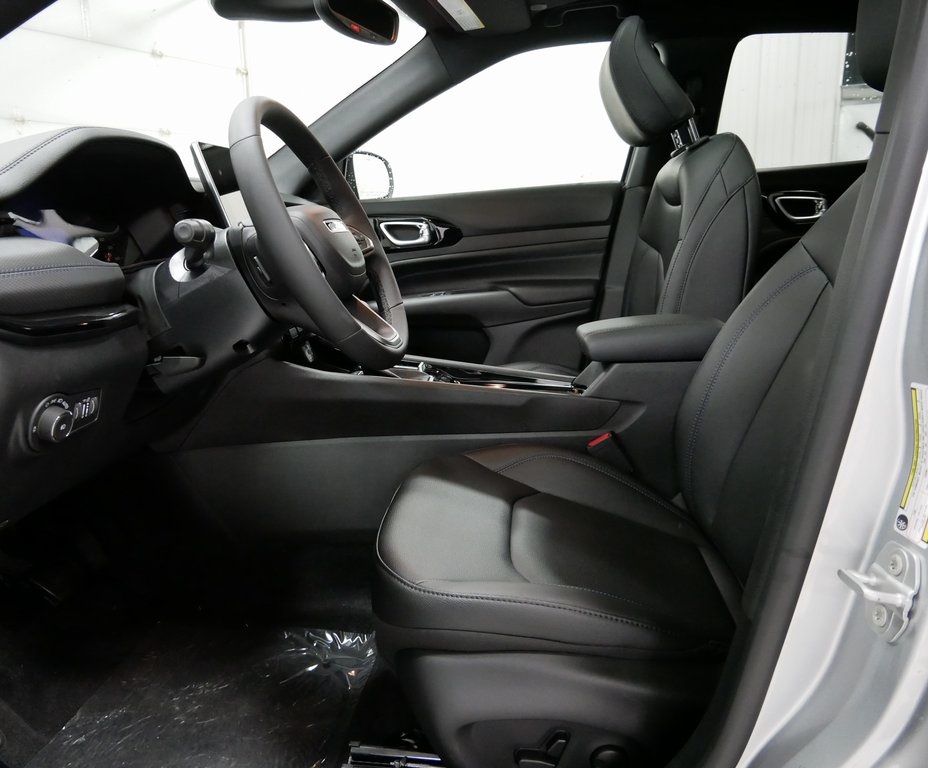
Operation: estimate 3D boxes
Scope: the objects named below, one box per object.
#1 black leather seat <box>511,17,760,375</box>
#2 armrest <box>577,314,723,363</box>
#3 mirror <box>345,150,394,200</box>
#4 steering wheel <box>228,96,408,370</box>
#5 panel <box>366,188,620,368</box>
[{"bbox_3d":[0.271,-0.275,1.581,0.680,1.000,0.520,0,13,5],"label":"black leather seat"},{"bbox_3d":[0.343,-0.088,1.243,0.300,0.070,0.200,0,13,5],"label":"armrest"},{"bbox_3d":[-0.302,-0.615,2.121,0.130,0.170,0.230,4,15,22],"label":"mirror"},{"bbox_3d":[-0.189,-0.173,0.890,0.105,0.362,0.375,-25,10,10],"label":"steering wheel"},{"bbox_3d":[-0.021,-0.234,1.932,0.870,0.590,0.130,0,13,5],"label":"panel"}]

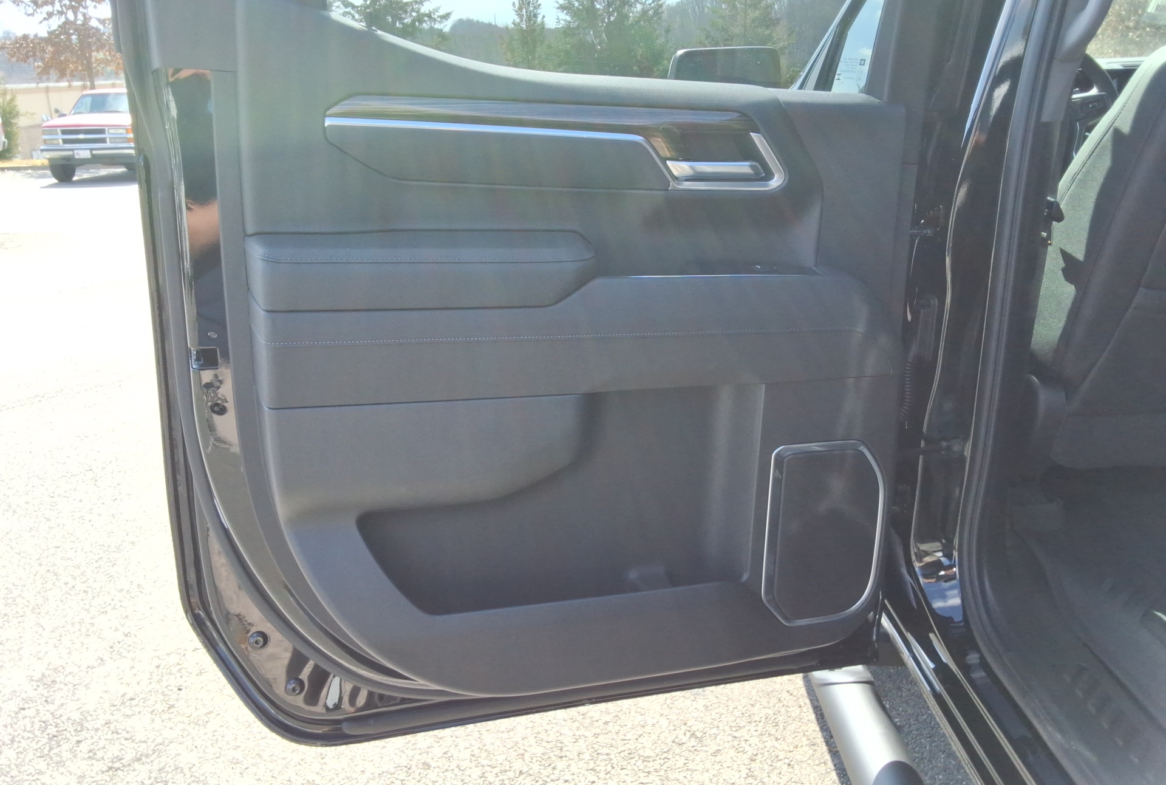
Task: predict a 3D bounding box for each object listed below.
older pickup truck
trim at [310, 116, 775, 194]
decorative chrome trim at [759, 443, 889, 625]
[{"bbox_3d":[-10.021,-5.743,21.130,1.970,1.900,5.500,1,15,-4],"label":"older pickup truck"},{"bbox_3d":[-0.012,-0.303,1.217,0.618,0.078,0.035,-3,16,-17],"label":"trim"},{"bbox_3d":[0.384,0.224,1.493,0.213,0.310,0.025,-3,16,-17],"label":"decorative chrome trim"}]

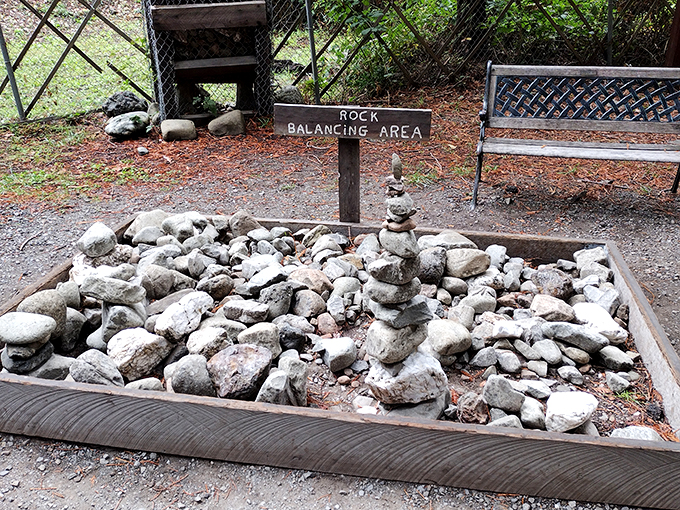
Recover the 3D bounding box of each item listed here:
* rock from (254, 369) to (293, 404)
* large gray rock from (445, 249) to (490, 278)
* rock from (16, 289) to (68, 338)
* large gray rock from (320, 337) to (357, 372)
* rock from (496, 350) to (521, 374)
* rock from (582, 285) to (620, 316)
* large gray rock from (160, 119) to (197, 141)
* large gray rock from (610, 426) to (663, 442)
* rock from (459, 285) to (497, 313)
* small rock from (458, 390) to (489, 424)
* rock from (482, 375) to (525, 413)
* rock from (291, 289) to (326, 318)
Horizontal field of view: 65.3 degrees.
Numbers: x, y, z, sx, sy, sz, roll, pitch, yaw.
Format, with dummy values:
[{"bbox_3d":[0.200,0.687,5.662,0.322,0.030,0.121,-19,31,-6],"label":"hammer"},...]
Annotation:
[{"bbox_3d":[-0.205,0.420,1.633,0.114,0.134,0.102,0,27,0],"label":"rock"},{"bbox_3d":[0.527,0.035,2.198,0.184,0.113,0.135,4,28,14],"label":"large gray rock"},{"bbox_3d":[-1.151,0.233,2.045,0.175,0.165,0.165,-18,31,-30],"label":"rock"},{"bbox_3d":[-0.005,0.350,1.867,0.121,0.098,0.113,-2,26,0],"label":"large gray rock"},{"bbox_3d":[0.578,0.369,1.821,0.080,0.064,0.080,3,26,10],"label":"rock"},{"bbox_3d":[0.955,0.166,1.939,0.124,0.110,0.115,12,30,27],"label":"rock"},{"bbox_3d":[-1.470,-1.142,4.827,0.330,0.190,0.230,-2,28,0],"label":"large gray rock"},{"bbox_3d":[0.798,0.498,1.423,0.145,0.080,0.105,3,27,11],"label":"large gray rock"},{"bbox_3d":[0.552,0.175,2.115,0.150,0.098,0.120,6,28,15],"label":"rock"},{"bbox_3d":[0.430,0.498,1.720,0.105,0.115,0.110,-2,28,0],"label":"small rock"},{"bbox_3d":[0.473,0.401,1.538,0.115,0.105,0.096,7,28,19],"label":"rock"},{"bbox_3d":[-0.121,0.186,2.035,0.137,0.105,0.120,-5,27,-4],"label":"rock"}]

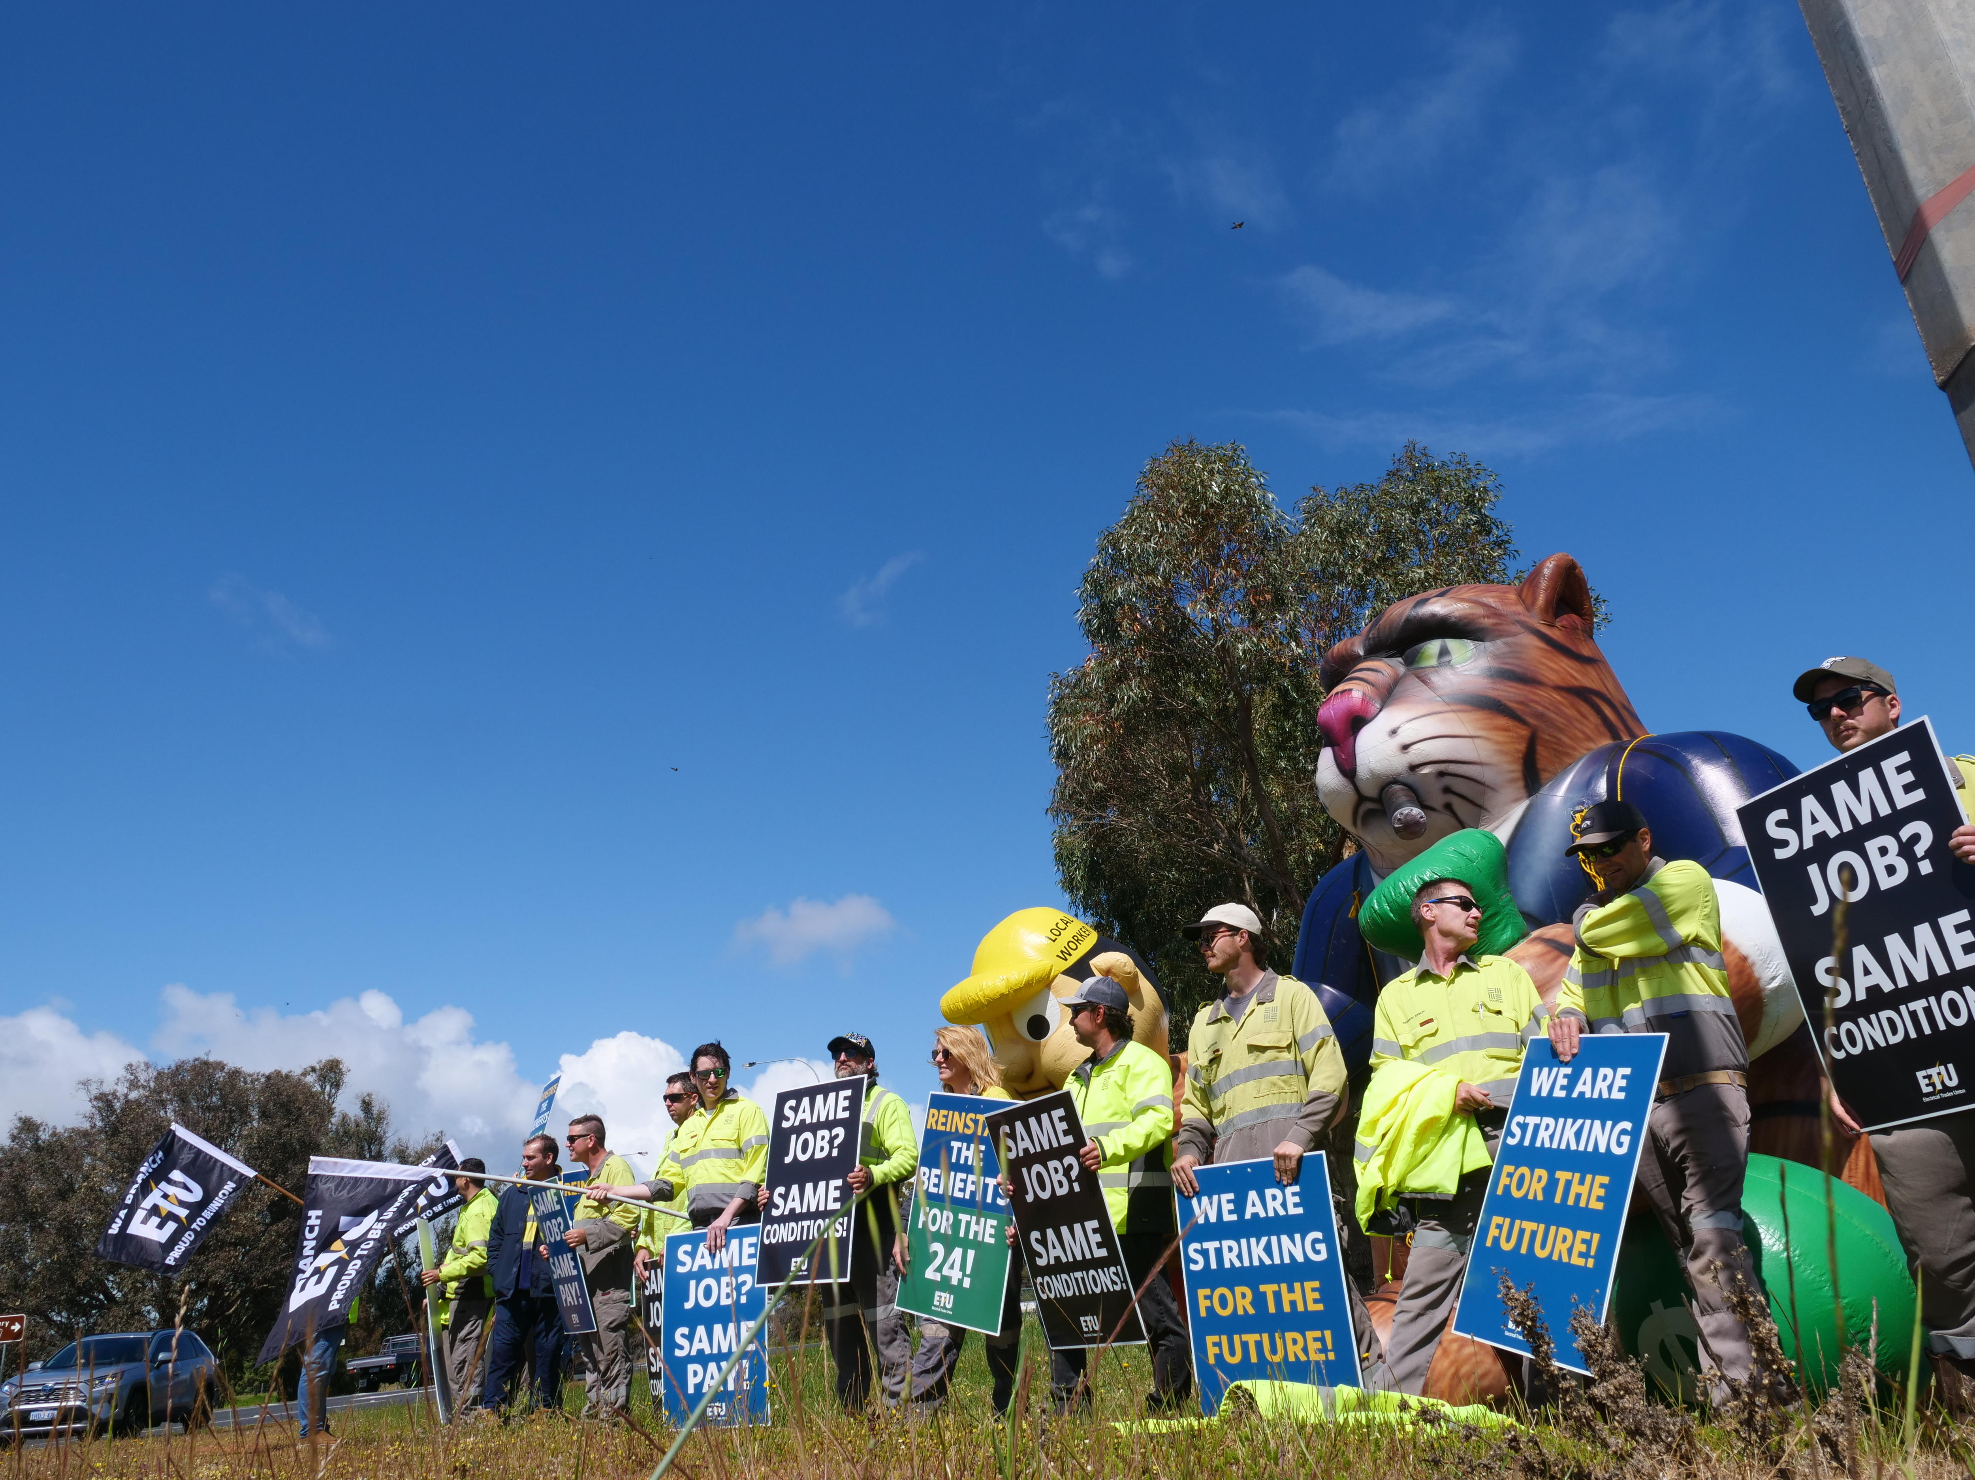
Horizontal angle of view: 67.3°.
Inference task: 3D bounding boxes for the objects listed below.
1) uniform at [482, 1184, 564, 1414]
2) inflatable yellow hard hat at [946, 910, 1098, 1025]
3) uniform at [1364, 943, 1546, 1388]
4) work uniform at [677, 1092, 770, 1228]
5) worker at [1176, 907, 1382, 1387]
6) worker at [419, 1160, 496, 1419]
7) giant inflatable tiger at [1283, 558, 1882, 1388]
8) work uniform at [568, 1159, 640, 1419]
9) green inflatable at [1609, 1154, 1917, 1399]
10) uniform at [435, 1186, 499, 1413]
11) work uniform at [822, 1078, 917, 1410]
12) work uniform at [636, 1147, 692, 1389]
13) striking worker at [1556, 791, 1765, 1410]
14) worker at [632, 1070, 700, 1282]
[{"bbox_3d":[-3.136,3.755,10.091,0.560,1.510,0.380,-12,-25,23],"label":"uniform"},{"bbox_3d":[0.157,1.104,7.345,0.870,0.450,0.720,-19,-7,-41],"label":"inflatable yellow hard hat"},{"bbox_3d":[1.624,1.470,5.170,0.620,1.490,0.460,-15,-27,30],"label":"uniform"},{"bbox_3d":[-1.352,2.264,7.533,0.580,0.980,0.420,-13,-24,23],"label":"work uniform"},{"bbox_3d":[1.075,1.505,5.664,0.640,1.820,0.450,-20,-27,36],"label":"worker"},{"bbox_3d":[-3.841,3.987,10.836,0.480,1.770,0.500,6,-24,-17],"label":"worker"},{"bbox_3d":[2.399,0.822,6.574,2.050,3.800,2.200,13,-27,-30],"label":"giant inflatable tiger"},{"bbox_3d":[-2.376,3.361,9.229,0.460,1.580,0.500,8,-24,-26],"label":"work uniform"},{"bbox_3d":[2.610,1.755,4.987,0.900,0.820,0.930,10,-25,-26],"label":"green inflatable"},{"bbox_3d":[-3.881,4.155,11.089,0.450,1.600,0.520,0,-22,-7],"label":"uniform"},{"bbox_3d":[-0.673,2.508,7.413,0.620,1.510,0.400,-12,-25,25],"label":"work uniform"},{"bbox_3d":[-1.806,2.988,8.492,0.560,1.460,0.380,-19,-27,35],"label":"work uniform"},{"bbox_3d":[2.028,1.040,4.498,0.500,1.810,0.600,5,-23,-20],"label":"striking worker"},{"bbox_3d":[-1.759,2.773,8.351,0.580,1.800,0.420,-19,-27,35],"label":"worker"}]

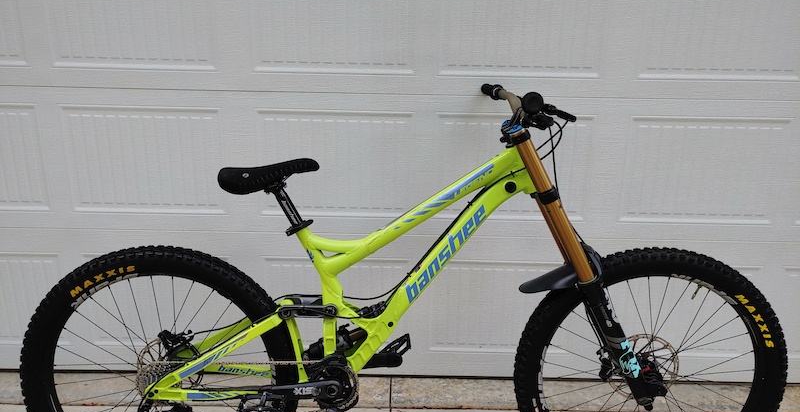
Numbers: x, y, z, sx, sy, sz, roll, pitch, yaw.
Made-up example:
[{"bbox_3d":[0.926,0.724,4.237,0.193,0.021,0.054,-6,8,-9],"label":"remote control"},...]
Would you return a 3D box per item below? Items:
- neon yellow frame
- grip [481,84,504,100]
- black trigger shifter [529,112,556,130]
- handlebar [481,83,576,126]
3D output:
[{"bbox_3d":[-0.147,0.170,1.578,1.020,0.670,0.175,0,12,-3],"label":"neon yellow frame"},{"bbox_3d":[0.277,-0.346,1.813,0.040,0.038,0.138,-1,16,-7],"label":"grip"},{"bbox_3d":[0.304,-0.182,1.291,0.062,0.042,0.065,2,13,2],"label":"black trigger shifter"},{"bbox_3d":[0.305,-0.256,1.505,0.140,0.095,0.785,1,14,1],"label":"handlebar"}]

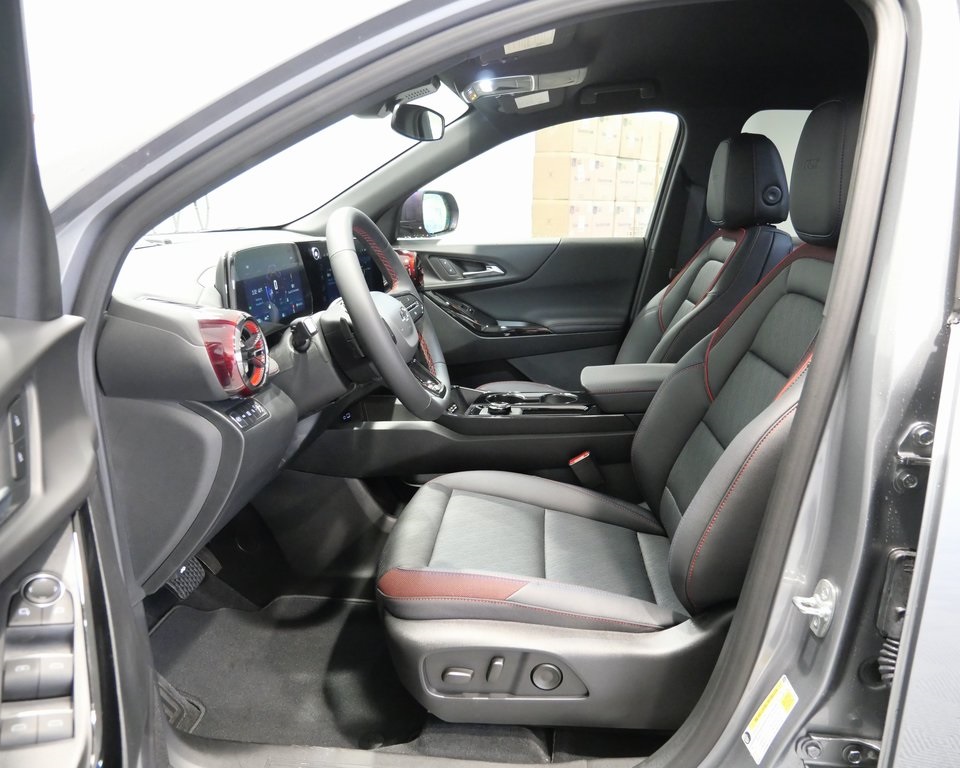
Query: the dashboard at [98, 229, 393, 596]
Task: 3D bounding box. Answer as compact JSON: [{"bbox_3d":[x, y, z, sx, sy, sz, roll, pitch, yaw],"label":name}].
[{"bbox_3d":[-0.492,-0.099,1.655,0.520,0.540,1.420,1,15,5],"label":"dashboard"}]

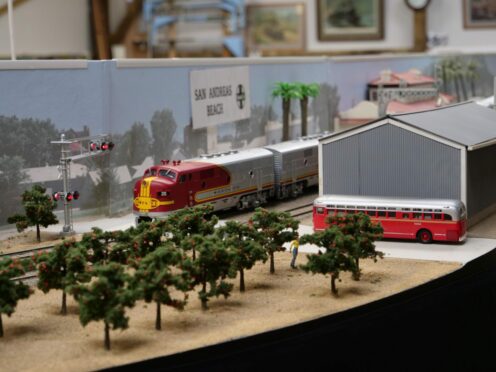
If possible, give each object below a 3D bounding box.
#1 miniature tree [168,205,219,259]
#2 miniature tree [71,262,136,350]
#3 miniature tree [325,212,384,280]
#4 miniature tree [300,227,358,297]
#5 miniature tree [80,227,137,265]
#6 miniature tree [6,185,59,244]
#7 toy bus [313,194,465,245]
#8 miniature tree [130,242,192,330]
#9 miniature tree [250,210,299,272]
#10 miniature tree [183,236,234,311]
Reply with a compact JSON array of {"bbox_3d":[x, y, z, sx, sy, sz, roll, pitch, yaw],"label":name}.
[{"bbox_3d":[-0.039,0.033,0.770,0.037,0.041,0.036,-2,7,-3],"label":"miniature tree"},{"bbox_3d":[-0.072,0.060,0.541,0.033,0.044,0.034,-2,7,-8],"label":"miniature tree"},{"bbox_3d":[0.068,0.039,0.692,0.038,0.044,0.036,-1,7,6],"label":"miniature tree"},{"bbox_3d":[0.048,0.045,0.650,0.034,0.042,0.034,-1,7,4],"label":"miniature tree"},{"bbox_3d":[-0.089,0.045,0.693,0.036,0.039,0.035,-2,7,-7],"label":"miniature tree"},{"bbox_3d":[-0.172,0.022,0.868,0.042,0.046,0.038,-3,7,-11],"label":"miniature tree"},{"bbox_3d":[0.111,0.026,0.846,0.117,0.030,0.029,2,8,24],"label":"toy bus"},{"bbox_3d":[-0.046,0.053,0.578,0.033,0.048,0.034,-2,7,-5],"label":"miniature tree"},{"bbox_3d":[0.017,0.037,0.719,0.033,0.044,0.034,-1,7,1],"label":"miniature tree"},{"bbox_3d":[-0.023,0.049,0.623,0.030,0.044,0.032,-2,7,-2],"label":"miniature tree"}]

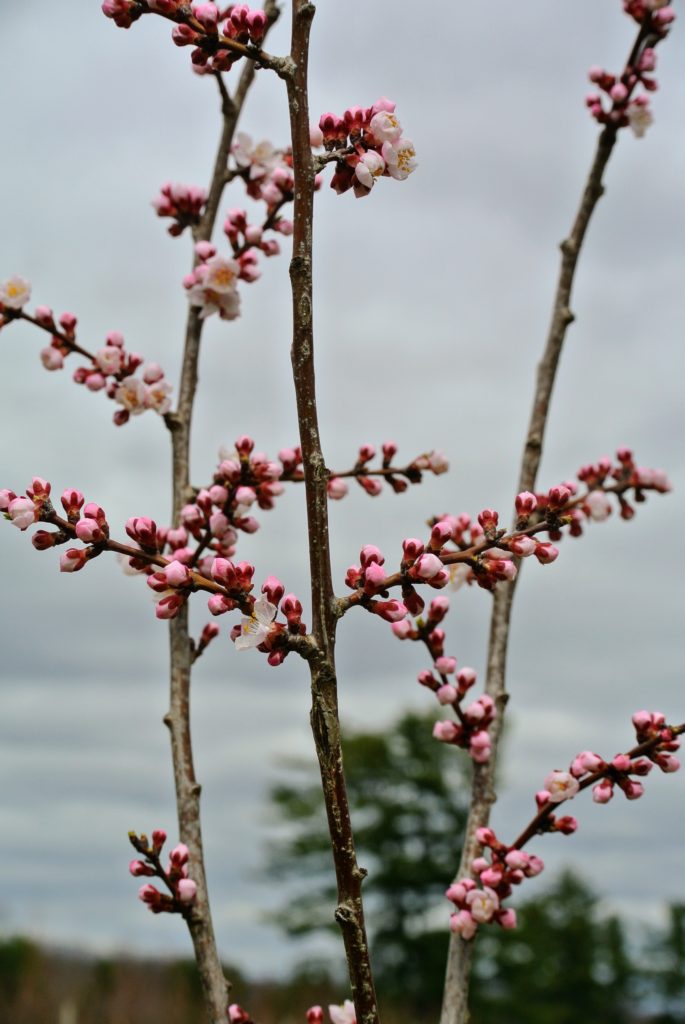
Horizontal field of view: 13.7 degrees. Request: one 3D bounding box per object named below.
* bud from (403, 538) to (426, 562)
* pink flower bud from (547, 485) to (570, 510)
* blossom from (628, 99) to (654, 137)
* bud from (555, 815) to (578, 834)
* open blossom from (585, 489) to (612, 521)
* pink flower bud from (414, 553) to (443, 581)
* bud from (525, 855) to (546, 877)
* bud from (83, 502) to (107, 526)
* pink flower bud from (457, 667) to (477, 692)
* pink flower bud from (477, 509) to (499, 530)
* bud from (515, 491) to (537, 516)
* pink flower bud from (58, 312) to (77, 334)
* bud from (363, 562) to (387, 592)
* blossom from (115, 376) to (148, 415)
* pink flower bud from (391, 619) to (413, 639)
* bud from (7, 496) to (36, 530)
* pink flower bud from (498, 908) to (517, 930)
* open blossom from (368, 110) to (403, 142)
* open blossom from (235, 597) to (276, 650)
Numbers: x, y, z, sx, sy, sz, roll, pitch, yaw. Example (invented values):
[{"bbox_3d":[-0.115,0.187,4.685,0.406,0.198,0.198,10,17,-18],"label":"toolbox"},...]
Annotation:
[{"bbox_3d":[0.030,0.016,1.200,0.009,0.010,0.009,6,9,0],"label":"bud"},{"bbox_3d":[0.102,-0.007,1.350,0.011,0.012,0.011,12,18,0],"label":"pink flower bud"},{"bbox_3d":[0.168,-0.222,1.600,0.015,0.020,0.014,4,-10,-21],"label":"blossom"},{"bbox_3d":[0.094,0.132,1.200,0.010,0.008,0.008,0,0,25],"label":"bud"},{"bbox_3d":[0.115,-0.003,1.280,0.013,0.014,0.012,1,20,-7],"label":"open blossom"},{"bbox_3d":[0.034,0.022,1.130,0.010,0.010,0.011,17,-29,-35],"label":"pink flower bud"},{"bbox_3d":[0.081,0.149,1.200,0.009,0.009,0.009,20,0,34],"label":"bud"},{"bbox_3d":[-0.108,0.002,1.240,0.009,0.012,0.009,-28,6,0],"label":"bud"},{"bbox_3d":[0.056,0.076,1.290,0.009,0.011,0.009,13,15,0],"label":"pink flower bud"},{"bbox_3d":[0.062,0.003,1.220,0.009,0.009,0.009,-2,9,0],"label":"pink flower bud"},{"bbox_3d":[0.075,-0.003,1.170,0.009,0.011,0.009,3,6,0],"label":"bud"},{"bbox_3d":[-0.129,-0.089,1.340,0.008,0.010,0.008,3,9,0],"label":"pink flower bud"},{"bbox_3d":[0.013,0.027,1.190,0.009,0.013,0.009,6,21,0],"label":"bud"},{"bbox_3d":[-0.099,-0.054,1.330,0.017,0.018,0.012,-1,4,6],"label":"blossom"},{"bbox_3d":[0.027,0.053,1.290,0.011,0.009,0.009,22,0,-37],"label":"pink flower bud"},{"bbox_3d":[-0.132,0.001,1.170,0.013,0.011,0.011,-30,0,-43],"label":"bud"},{"bbox_3d":[0.070,0.172,1.200,0.010,0.009,0.009,43,0,13],"label":"pink flower bud"},{"bbox_3d":[0.018,-0.161,1.190,0.013,0.013,0.013,6,-23,-30],"label":"open blossom"},{"bbox_3d":[-0.035,0.044,1.135,0.014,0.021,0.021,18,-17,-25],"label":"open blossom"}]

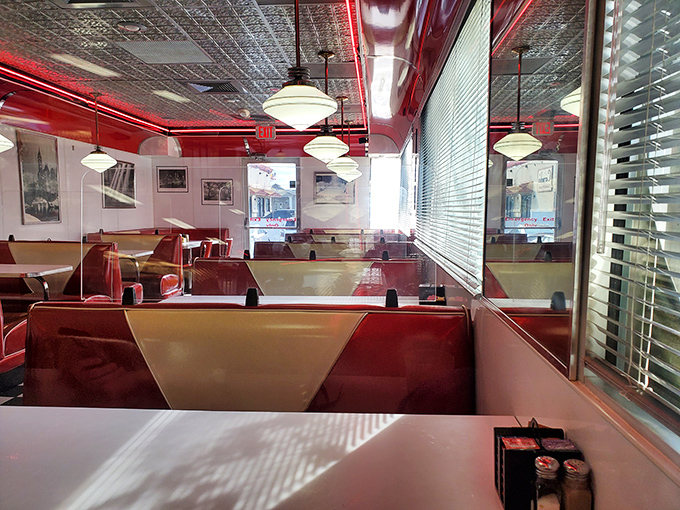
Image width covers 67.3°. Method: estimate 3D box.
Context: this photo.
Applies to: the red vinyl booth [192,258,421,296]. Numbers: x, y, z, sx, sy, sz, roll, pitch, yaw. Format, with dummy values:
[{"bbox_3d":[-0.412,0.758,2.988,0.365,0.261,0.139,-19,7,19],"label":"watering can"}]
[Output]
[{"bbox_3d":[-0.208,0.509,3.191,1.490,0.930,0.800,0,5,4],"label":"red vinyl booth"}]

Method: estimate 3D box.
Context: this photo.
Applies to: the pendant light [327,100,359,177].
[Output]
[{"bbox_3d":[0.035,-1.341,5.818,0.367,0.880,0.367,0,5,4],"label":"pendant light"}]

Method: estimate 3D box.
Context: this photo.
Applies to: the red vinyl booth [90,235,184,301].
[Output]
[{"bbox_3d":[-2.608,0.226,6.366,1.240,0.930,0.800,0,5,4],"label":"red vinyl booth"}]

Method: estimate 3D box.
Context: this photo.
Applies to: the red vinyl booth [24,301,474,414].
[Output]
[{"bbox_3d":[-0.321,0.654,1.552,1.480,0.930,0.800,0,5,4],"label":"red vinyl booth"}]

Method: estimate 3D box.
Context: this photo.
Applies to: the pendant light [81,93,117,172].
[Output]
[{"bbox_3d":[-2.634,-1.324,5.597,0.367,0.880,0.367,0,5,4],"label":"pendant light"}]

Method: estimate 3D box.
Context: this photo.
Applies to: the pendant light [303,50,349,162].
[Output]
[{"bbox_3d":[-0.104,-1.193,4.150,0.367,0.880,0.367,0,5,4],"label":"pendant light"}]

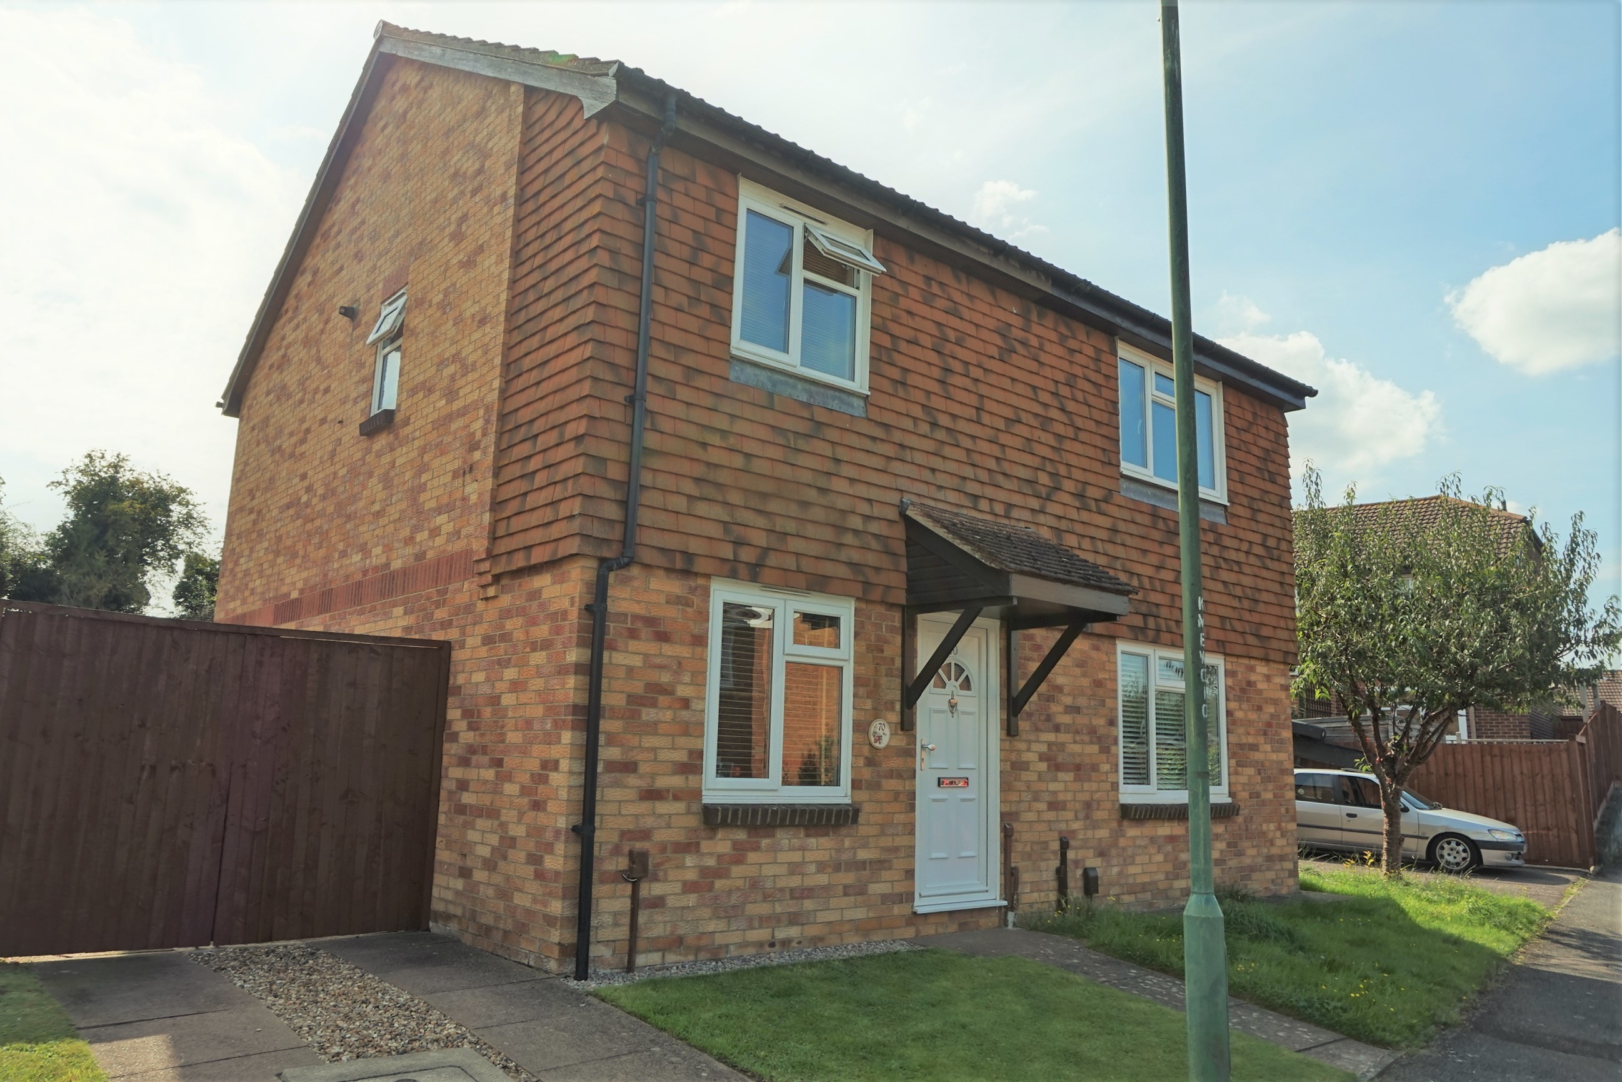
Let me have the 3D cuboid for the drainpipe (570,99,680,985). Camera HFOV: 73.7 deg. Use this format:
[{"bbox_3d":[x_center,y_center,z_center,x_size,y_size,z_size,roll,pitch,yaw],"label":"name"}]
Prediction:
[{"bbox_3d":[-1.037,-0.152,6.165,0.160,5.100,0.410,10,-13,-38],"label":"drainpipe"}]

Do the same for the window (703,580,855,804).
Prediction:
[{"bbox_3d":[-0.188,1.002,7.054,1.200,1.384,0.110,10,-13,-38],"label":"window"}]

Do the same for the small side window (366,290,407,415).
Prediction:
[{"bbox_3d":[-3.728,-1.643,9.498,0.216,1.137,0.657,10,-13,-38],"label":"small side window"}]

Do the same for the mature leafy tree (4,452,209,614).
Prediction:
[{"bbox_3d":[-16.568,1.636,25.456,4.400,7.614,4.400,8,-12,-32],"label":"mature leafy tree"}]

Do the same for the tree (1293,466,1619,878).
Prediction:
[{"bbox_3d":[7.473,1.531,12.694,3.600,4.749,3.500,-3,-12,27],"label":"tree"}]

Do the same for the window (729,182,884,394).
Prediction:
[{"bbox_3d":[0.025,-1.747,7.375,1.195,1.242,0.300,10,-13,-38],"label":"window"}]

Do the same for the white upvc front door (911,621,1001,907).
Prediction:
[{"bbox_3d":[1.096,1.631,8.026,0.902,2.109,0.120,10,-13,-38],"label":"white upvc front door"}]

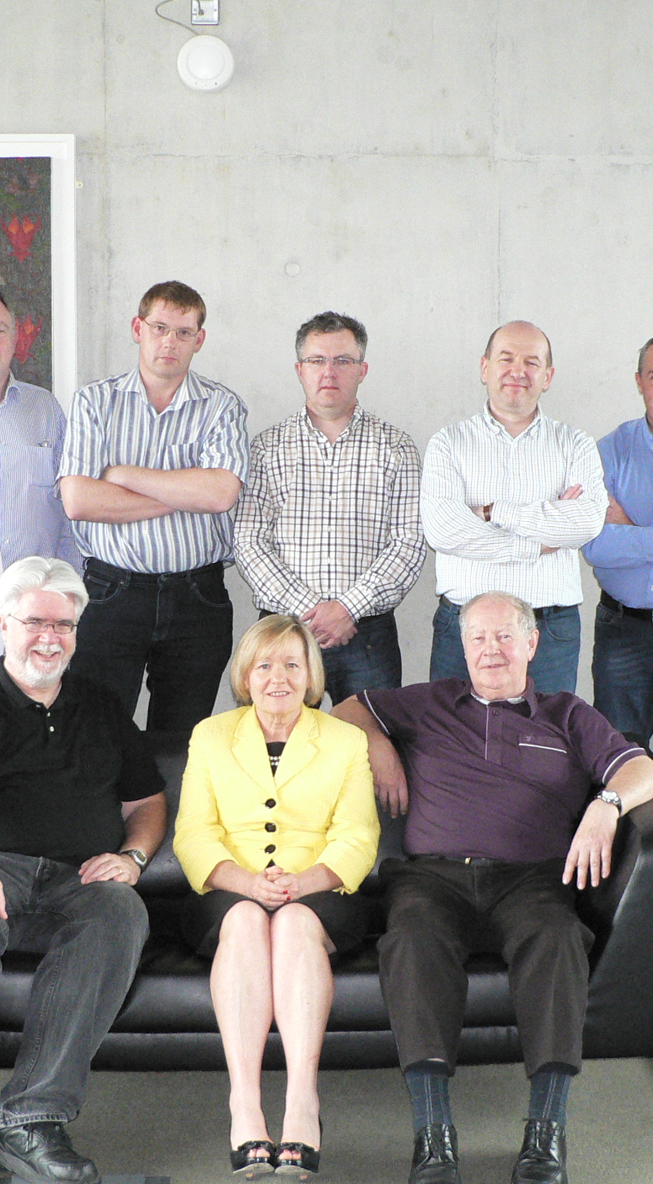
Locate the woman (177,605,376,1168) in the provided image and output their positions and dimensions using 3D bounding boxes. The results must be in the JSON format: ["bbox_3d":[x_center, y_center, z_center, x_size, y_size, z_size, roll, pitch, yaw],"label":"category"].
[{"bbox_3d":[-0.106,0.604,3.556,0.450,1.089,0.700,0,7,-2],"label":"woman"}]

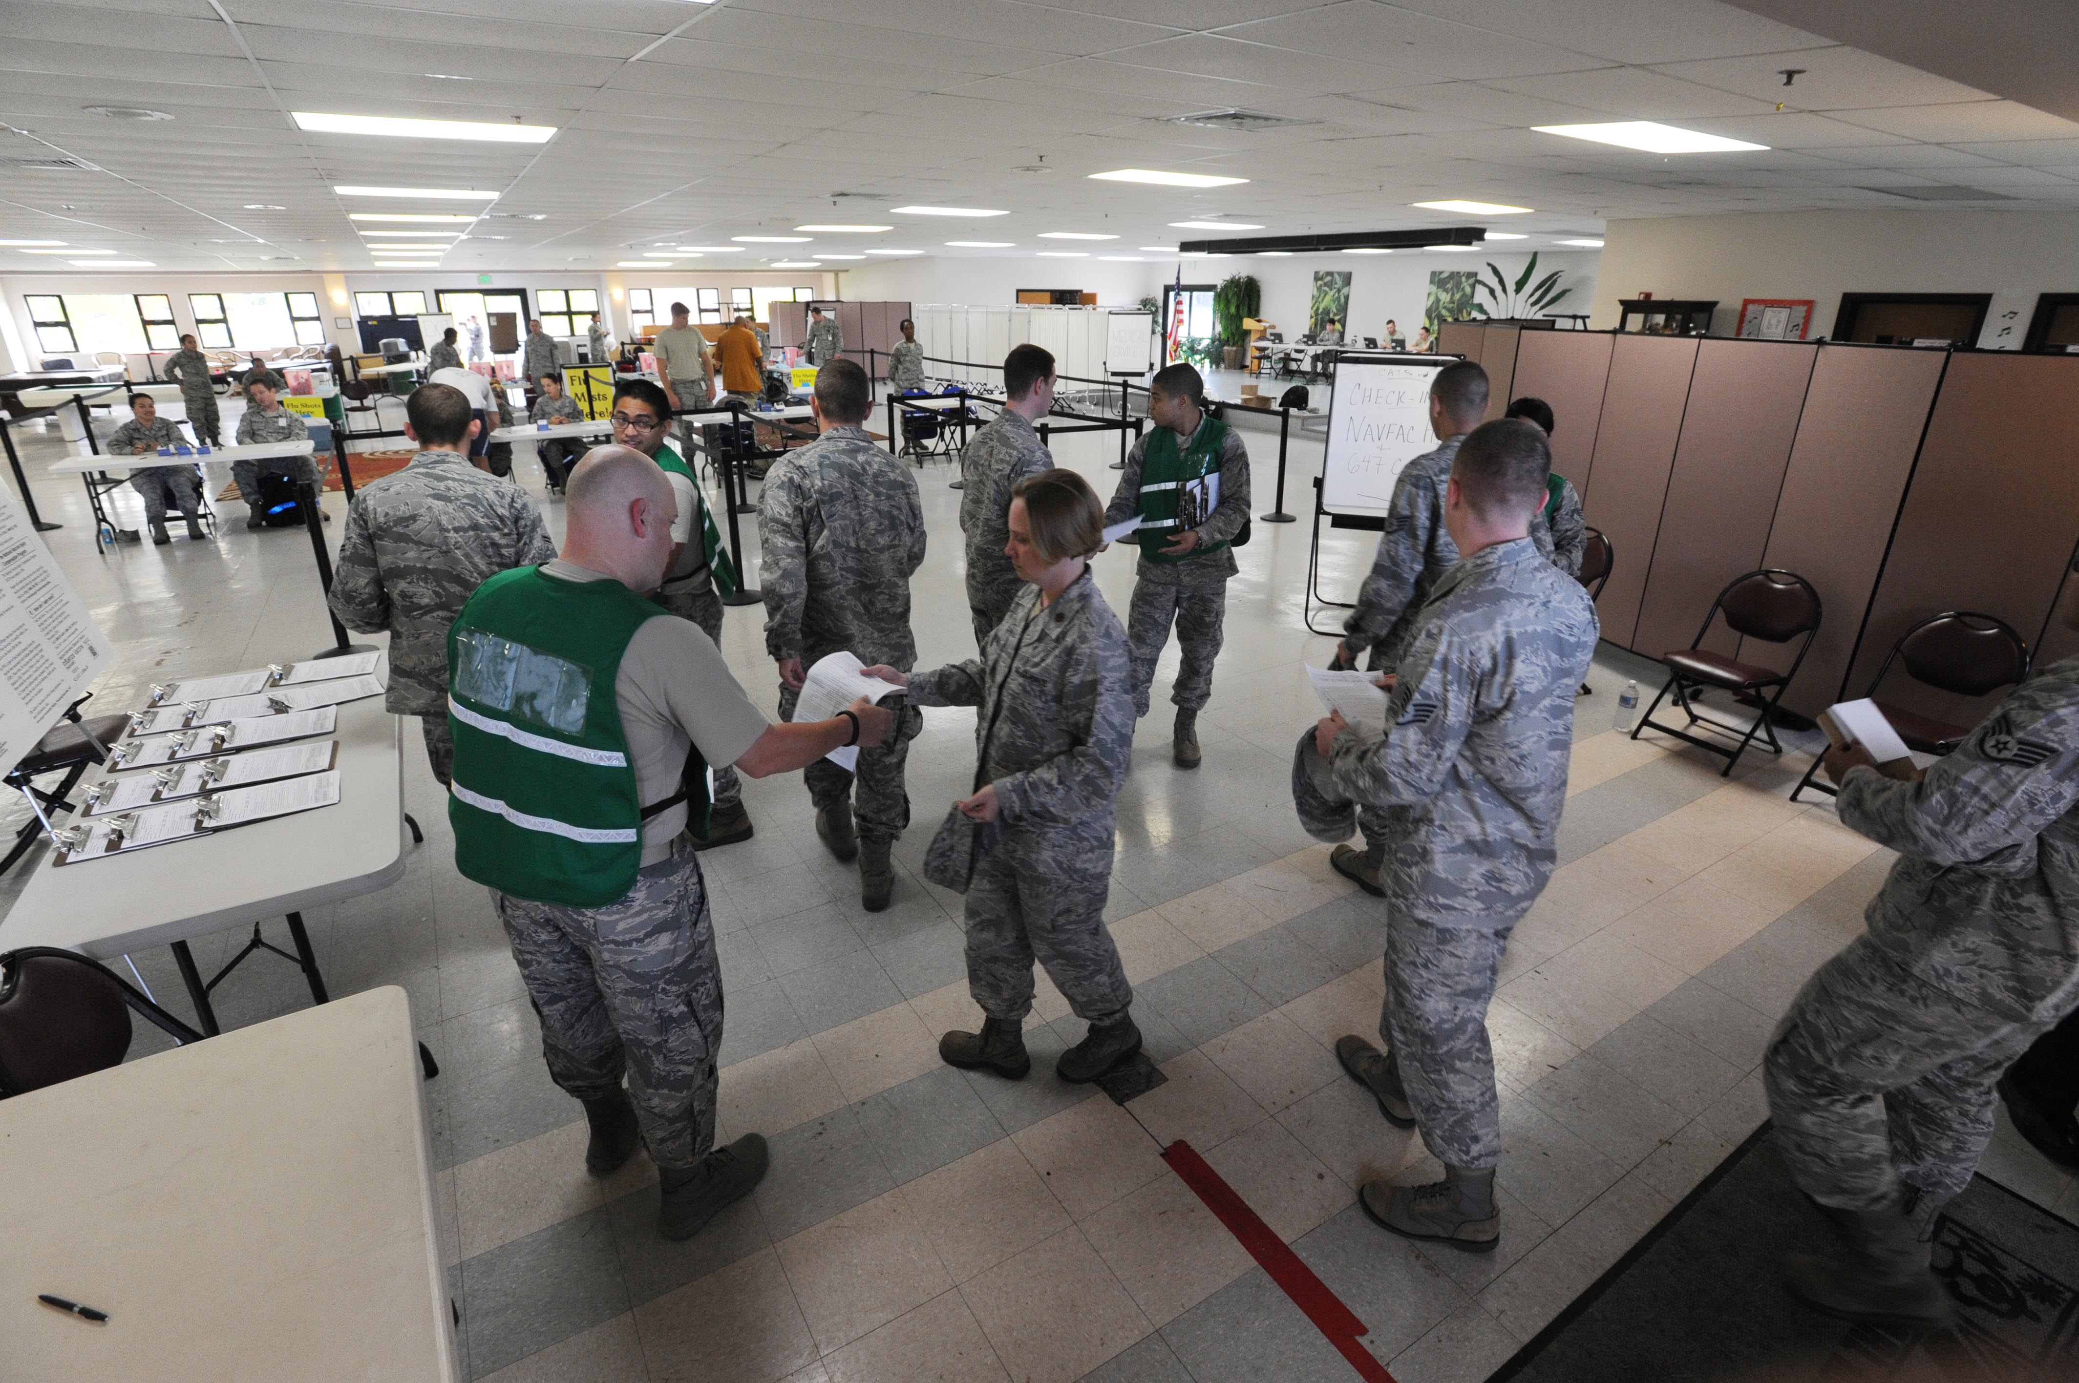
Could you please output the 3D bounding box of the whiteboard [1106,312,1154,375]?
[{"bbox_3d":[1.511,-5.772,16.300,0.740,0.960,0.050,5,23,12],"label":"whiteboard"}]

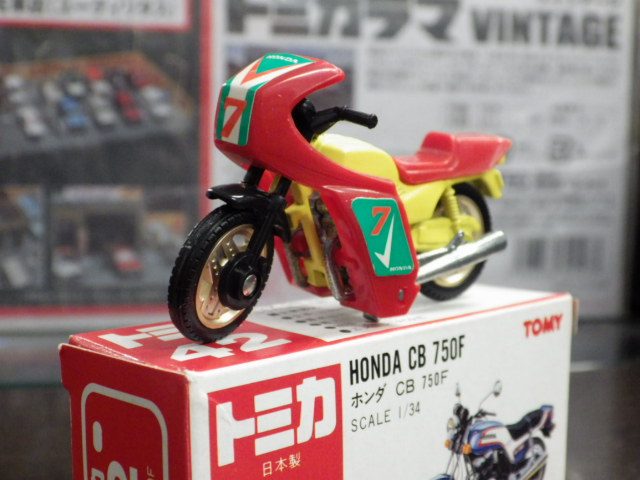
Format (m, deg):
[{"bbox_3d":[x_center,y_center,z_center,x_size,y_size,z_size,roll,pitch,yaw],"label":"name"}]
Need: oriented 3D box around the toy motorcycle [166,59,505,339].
[{"bbox_3d":[0.005,-0.007,0.157,0.068,0.038,0.021,-6,15,-42],"label":"toy motorcycle"}]

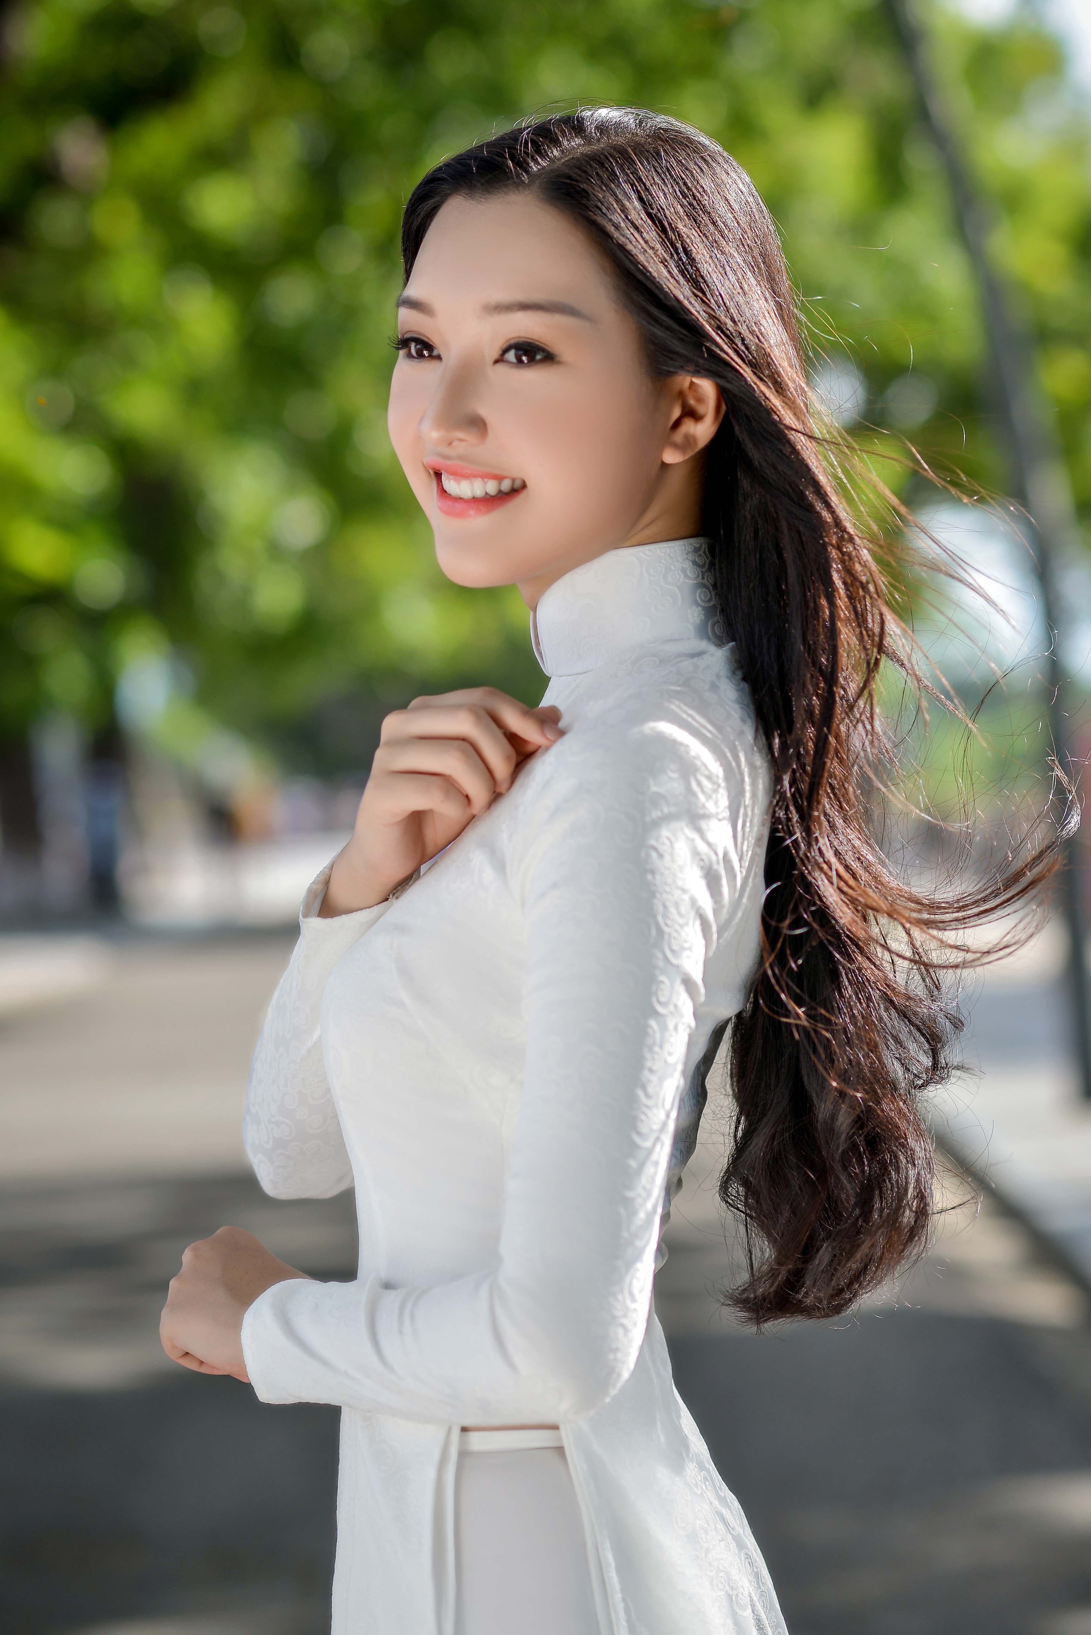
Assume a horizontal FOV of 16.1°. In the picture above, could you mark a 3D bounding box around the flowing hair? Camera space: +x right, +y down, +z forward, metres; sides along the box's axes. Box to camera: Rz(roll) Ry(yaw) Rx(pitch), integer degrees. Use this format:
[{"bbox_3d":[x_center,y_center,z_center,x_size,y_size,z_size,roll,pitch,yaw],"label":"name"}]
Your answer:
[{"bbox_3d":[0.087,-0.050,1.860,0.290,0.585,0.210,0,0,-37],"label":"flowing hair"}]

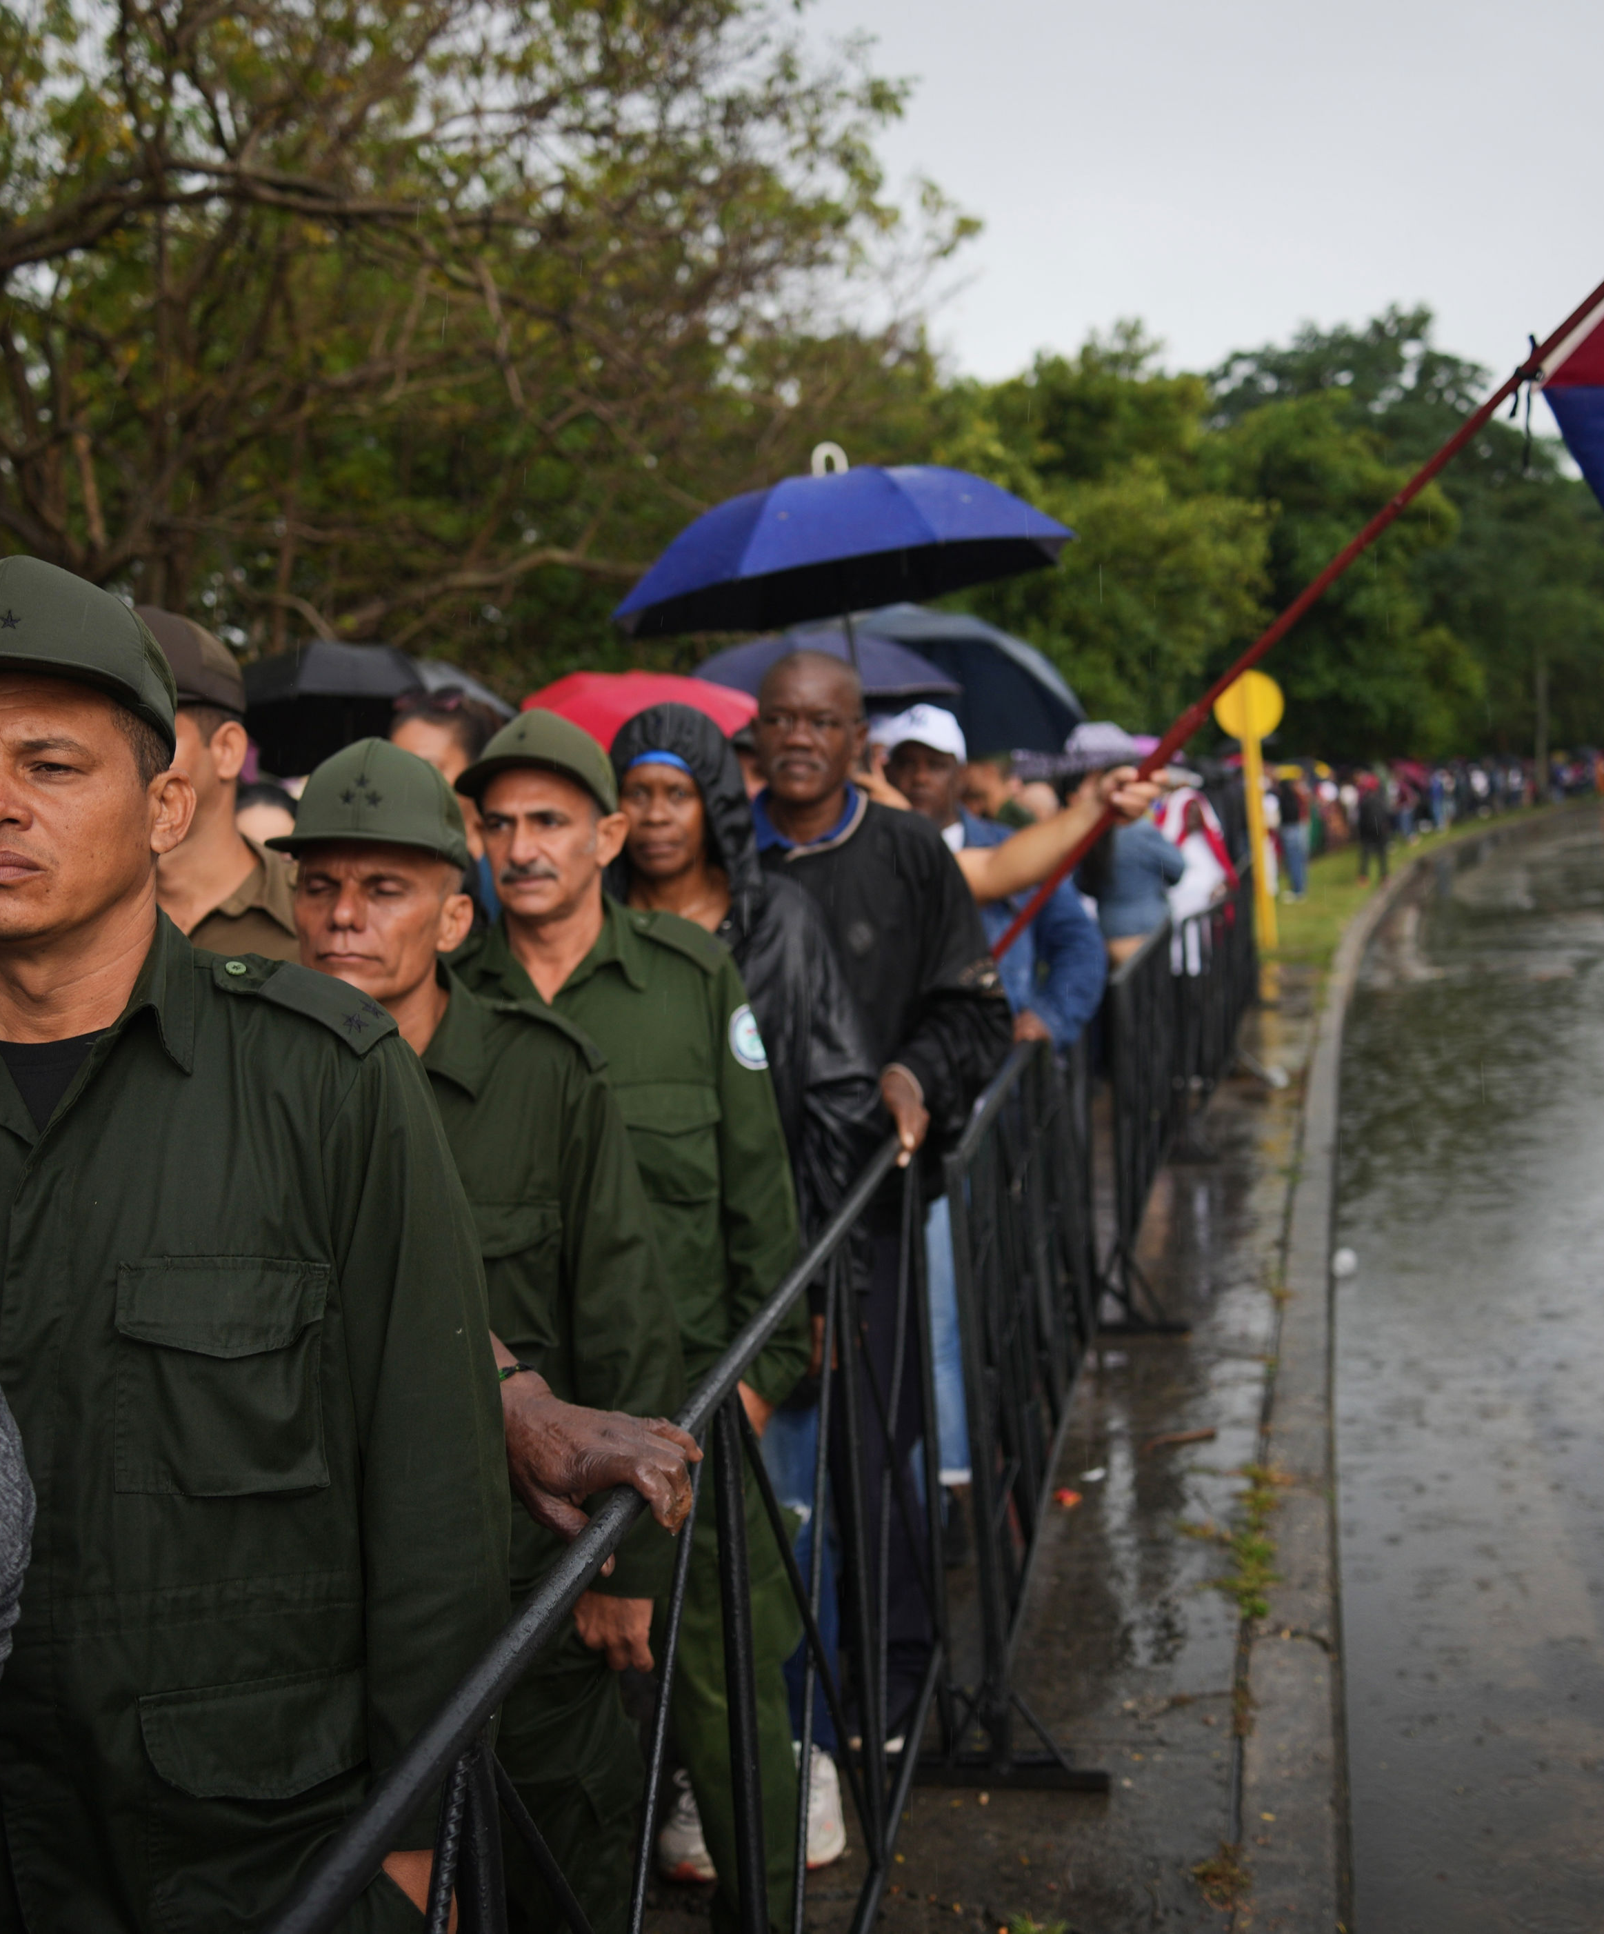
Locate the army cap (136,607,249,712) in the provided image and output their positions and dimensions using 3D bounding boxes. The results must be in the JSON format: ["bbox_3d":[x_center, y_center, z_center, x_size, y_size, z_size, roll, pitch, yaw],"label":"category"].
[{"bbox_3d":[-0.683,-0.314,2.350,0.180,0.130,0.260,-2,4,25],"label":"army cap"}]

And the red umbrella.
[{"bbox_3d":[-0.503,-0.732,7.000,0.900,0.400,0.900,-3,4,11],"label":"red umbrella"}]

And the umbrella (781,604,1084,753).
[{"bbox_3d":[0.445,-0.944,7.700,1.080,0.500,1.080,6,-22,0],"label":"umbrella"}]

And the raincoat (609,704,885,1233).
[{"bbox_3d":[-0.098,0.089,3.300,0.560,0.960,0.380,-3,4,16],"label":"raincoat"}]

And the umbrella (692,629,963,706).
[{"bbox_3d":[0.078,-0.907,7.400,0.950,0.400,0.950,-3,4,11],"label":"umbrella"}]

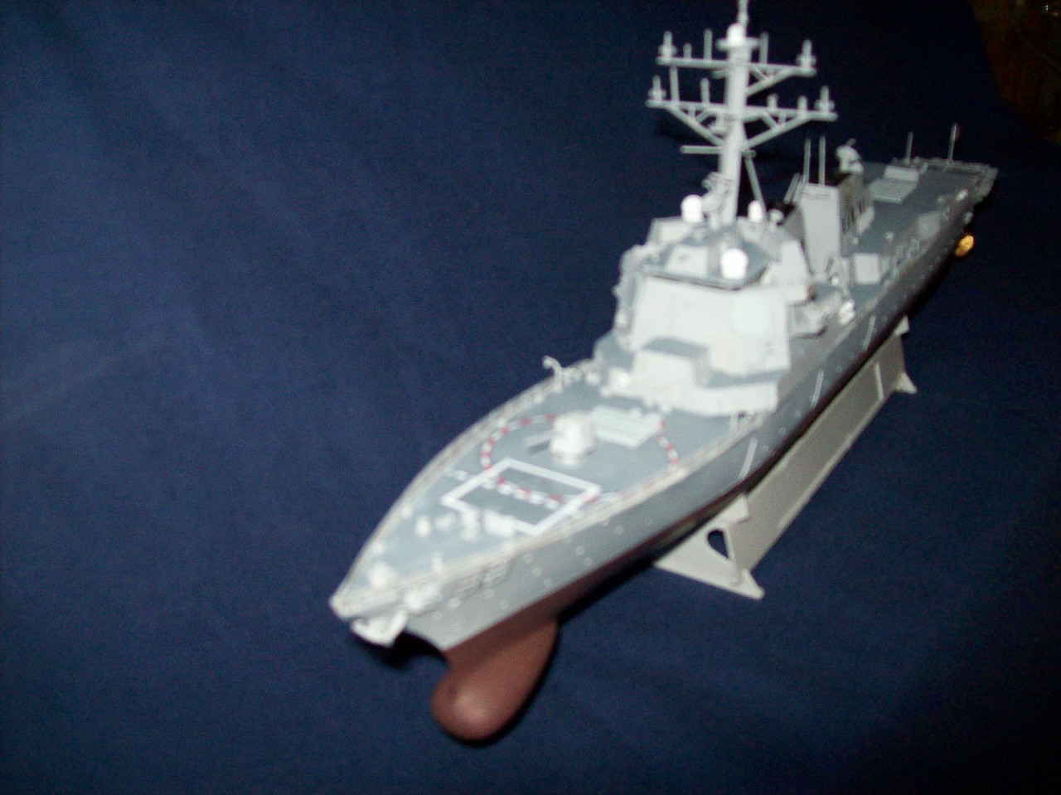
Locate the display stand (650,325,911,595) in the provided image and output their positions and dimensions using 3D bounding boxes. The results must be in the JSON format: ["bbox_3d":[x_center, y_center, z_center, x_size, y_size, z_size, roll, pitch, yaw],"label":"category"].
[{"bbox_3d":[0.091,0.008,0.403,0.058,0.034,0.167,14,30,30],"label":"display stand"}]

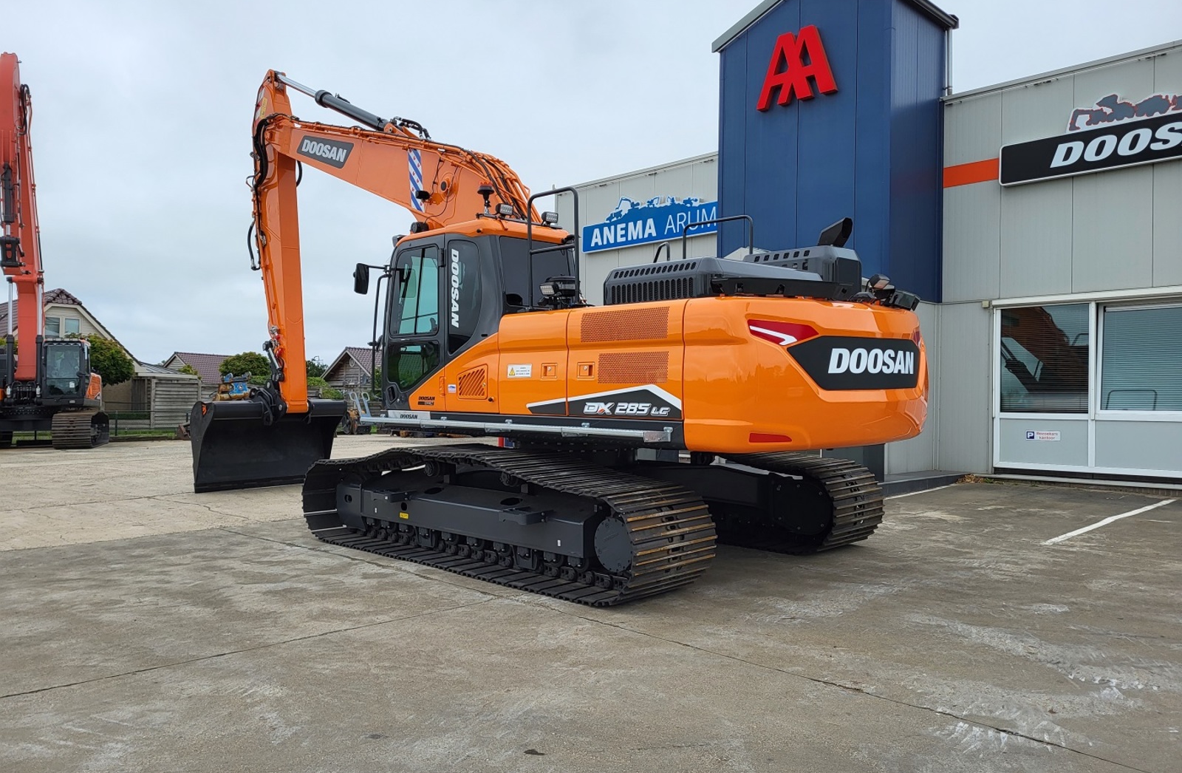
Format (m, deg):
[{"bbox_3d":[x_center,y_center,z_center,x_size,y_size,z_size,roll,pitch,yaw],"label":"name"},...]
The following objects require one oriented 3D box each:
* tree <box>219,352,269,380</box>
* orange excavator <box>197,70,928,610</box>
[{"bbox_3d":[-17.400,-0.150,45.000,3.000,3.300,2.900,0,-1,0],"label":"tree"},{"bbox_3d":[-1.483,-1.632,10.370,3.520,6.420,10.370,0,0,-44],"label":"orange excavator"}]

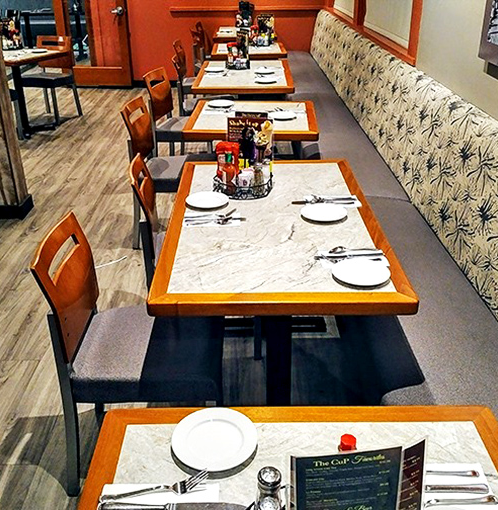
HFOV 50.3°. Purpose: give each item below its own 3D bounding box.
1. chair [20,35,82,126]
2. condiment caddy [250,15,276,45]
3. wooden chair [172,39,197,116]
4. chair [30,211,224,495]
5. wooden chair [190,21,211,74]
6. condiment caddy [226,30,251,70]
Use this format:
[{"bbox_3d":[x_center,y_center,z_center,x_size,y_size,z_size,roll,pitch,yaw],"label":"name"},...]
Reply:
[{"bbox_3d":[-2.290,-2.007,6.014,0.450,0.870,0.510,11,31,19],"label":"chair"},{"bbox_3d":[0.161,-2.451,5.803,0.260,0.300,0.230,0,29,0],"label":"condiment caddy"},{"bbox_3d":[-0.482,-1.798,5.631,0.510,0.870,0.450,2,29,3],"label":"wooden chair"},{"bbox_3d":[-0.350,0.331,1.801,0.540,0.866,0.445,0,29,0],"label":"chair"},{"bbox_3d":[-0.410,-2.340,6.563,0.540,0.866,0.450,0,29,0],"label":"wooden chair"},{"bbox_3d":[-0.085,-1.791,4.653,0.230,0.290,0.200,0,29,0],"label":"condiment caddy"}]

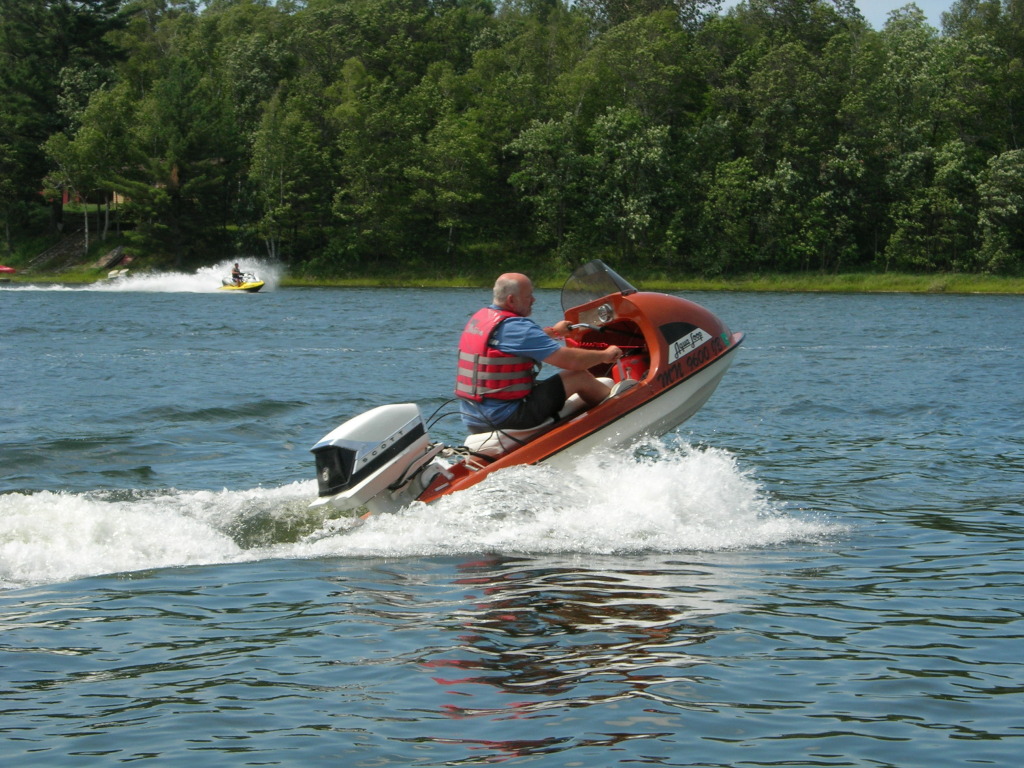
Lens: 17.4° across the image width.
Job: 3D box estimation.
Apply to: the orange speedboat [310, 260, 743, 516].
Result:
[{"bbox_3d":[0.121,0.154,17.932,2.750,1.200,1.130,-26,4,-26],"label":"orange speedboat"}]

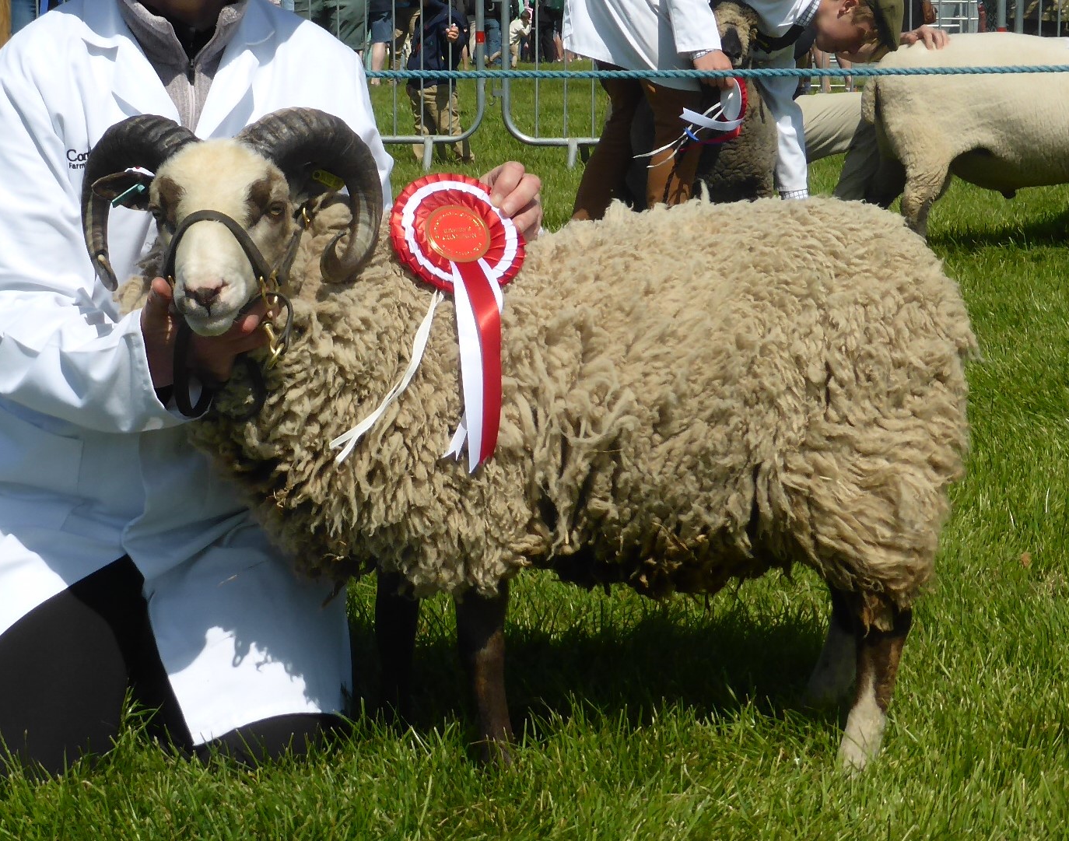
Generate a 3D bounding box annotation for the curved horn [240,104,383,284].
[{"bbox_3d":[-0.252,-0.252,1.780,0.155,0.190,0.150,3,12,14],"label":"curved horn"}]

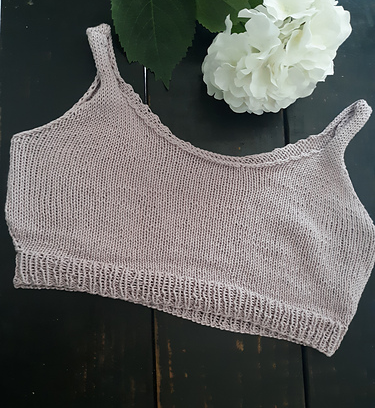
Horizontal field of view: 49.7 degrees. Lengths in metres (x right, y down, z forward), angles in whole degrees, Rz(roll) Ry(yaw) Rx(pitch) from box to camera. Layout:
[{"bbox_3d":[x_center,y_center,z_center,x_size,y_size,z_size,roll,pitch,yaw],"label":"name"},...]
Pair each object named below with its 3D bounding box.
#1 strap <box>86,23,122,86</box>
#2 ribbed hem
[{"bbox_3d":[-0.092,-0.163,0.443,0.028,0.012,0.073,-11,82,-4],"label":"strap"},{"bbox_3d":[-0.007,0.096,0.409,0.346,0.014,0.048,12,81,-1],"label":"ribbed hem"}]

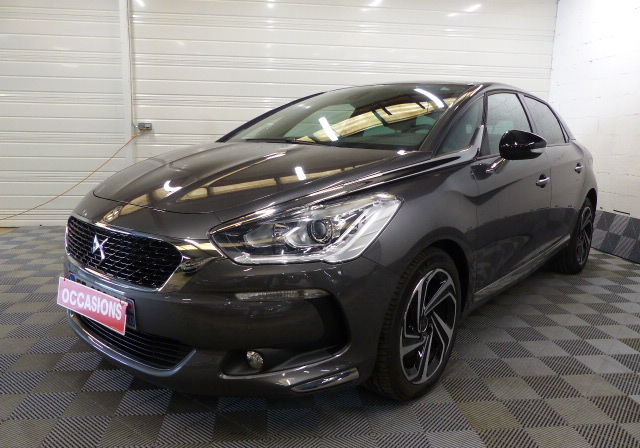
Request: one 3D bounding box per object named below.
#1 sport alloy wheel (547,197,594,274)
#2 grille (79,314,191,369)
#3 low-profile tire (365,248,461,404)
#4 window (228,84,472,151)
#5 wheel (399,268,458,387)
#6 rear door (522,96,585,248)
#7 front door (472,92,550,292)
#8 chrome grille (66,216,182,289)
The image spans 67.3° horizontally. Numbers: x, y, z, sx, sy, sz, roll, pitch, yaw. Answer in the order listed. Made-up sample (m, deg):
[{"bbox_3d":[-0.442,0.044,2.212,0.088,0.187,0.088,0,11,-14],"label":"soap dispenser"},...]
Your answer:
[{"bbox_3d":[2.172,0.077,4.128,0.240,0.670,0.670,9,13,40],"label":"sport alloy wheel"},{"bbox_3d":[-0.805,0.422,1.914,0.880,0.150,0.130,9,13,40],"label":"grille"},{"bbox_3d":[0.387,0.418,2.094,0.240,0.670,0.670,9,13,39],"label":"low-profile tire"},{"bbox_3d":[0.184,-0.656,2.870,1.380,0.160,0.980,9,38,40],"label":"window"},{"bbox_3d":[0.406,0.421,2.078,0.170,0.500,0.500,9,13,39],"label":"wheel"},{"bbox_3d":[1.645,-0.363,3.407,0.270,1.030,0.970,9,13,40],"label":"rear door"},{"bbox_3d":[1.004,-0.240,2.677,0.270,1.060,1.140,9,13,40],"label":"front door"},{"bbox_3d":[-0.811,0.099,1.845,0.880,0.190,0.130,9,13,40],"label":"chrome grille"}]

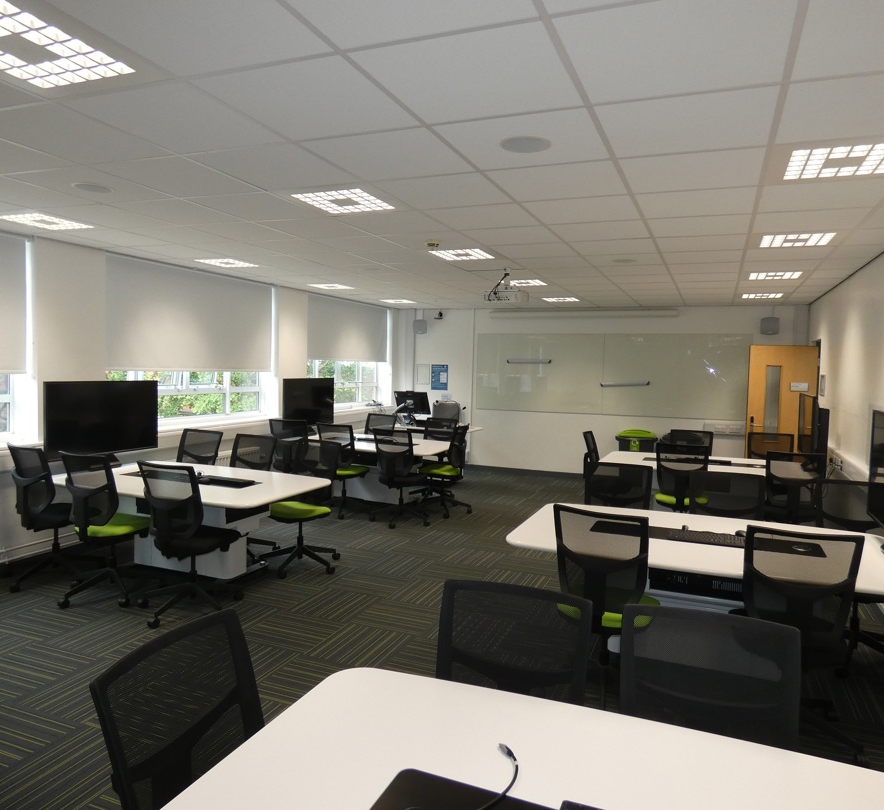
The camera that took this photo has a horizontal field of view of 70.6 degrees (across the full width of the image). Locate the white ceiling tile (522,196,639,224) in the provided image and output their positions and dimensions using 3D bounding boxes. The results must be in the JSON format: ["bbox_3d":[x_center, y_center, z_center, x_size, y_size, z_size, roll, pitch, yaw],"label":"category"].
[{"bbox_3d":[0.811,-1.116,3.579,0.595,0.022,0.595,3,4,23],"label":"white ceiling tile"}]

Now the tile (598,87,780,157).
[{"bbox_3d":[0.899,-1.027,2.265,0.600,0.025,0.600,4,5,23],"label":"tile"}]

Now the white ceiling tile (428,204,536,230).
[{"bbox_3d":[0.259,-1.149,3.813,0.595,0.022,0.595,3,4,23],"label":"white ceiling tile"}]

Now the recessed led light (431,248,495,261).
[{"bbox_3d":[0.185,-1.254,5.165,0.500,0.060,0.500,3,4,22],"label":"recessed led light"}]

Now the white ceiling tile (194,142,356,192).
[{"bbox_3d":[-0.778,-1.127,2.975,0.600,0.020,0.600,4,5,24],"label":"white ceiling tile"}]

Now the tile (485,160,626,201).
[{"bbox_3d":[0.586,-1.102,3.088,0.590,0.020,0.590,3,4,22],"label":"tile"}]

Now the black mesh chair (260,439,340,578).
[{"bbox_3d":[-1.132,0.818,5.072,0.630,1.000,0.630,4,5,37],"label":"black mesh chair"}]

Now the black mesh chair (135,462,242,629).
[{"bbox_3d":[-1.737,0.919,4.344,0.620,1.020,0.640,3,4,20],"label":"black mesh chair"}]

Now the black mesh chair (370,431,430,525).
[{"bbox_3d":[-0.439,0.776,6.871,0.620,1.020,0.640,3,4,19],"label":"black mesh chair"}]

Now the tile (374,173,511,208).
[{"bbox_3d":[0.028,-1.124,3.294,0.600,0.020,0.600,4,5,24],"label":"tile"}]

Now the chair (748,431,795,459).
[{"bbox_3d":[3.742,0.875,7.117,0.620,1.050,0.630,3,4,22],"label":"chair"}]

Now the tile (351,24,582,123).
[{"bbox_3d":[0.104,-1.017,1.927,0.595,0.022,0.595,3,4,23],"label":"tile"}]

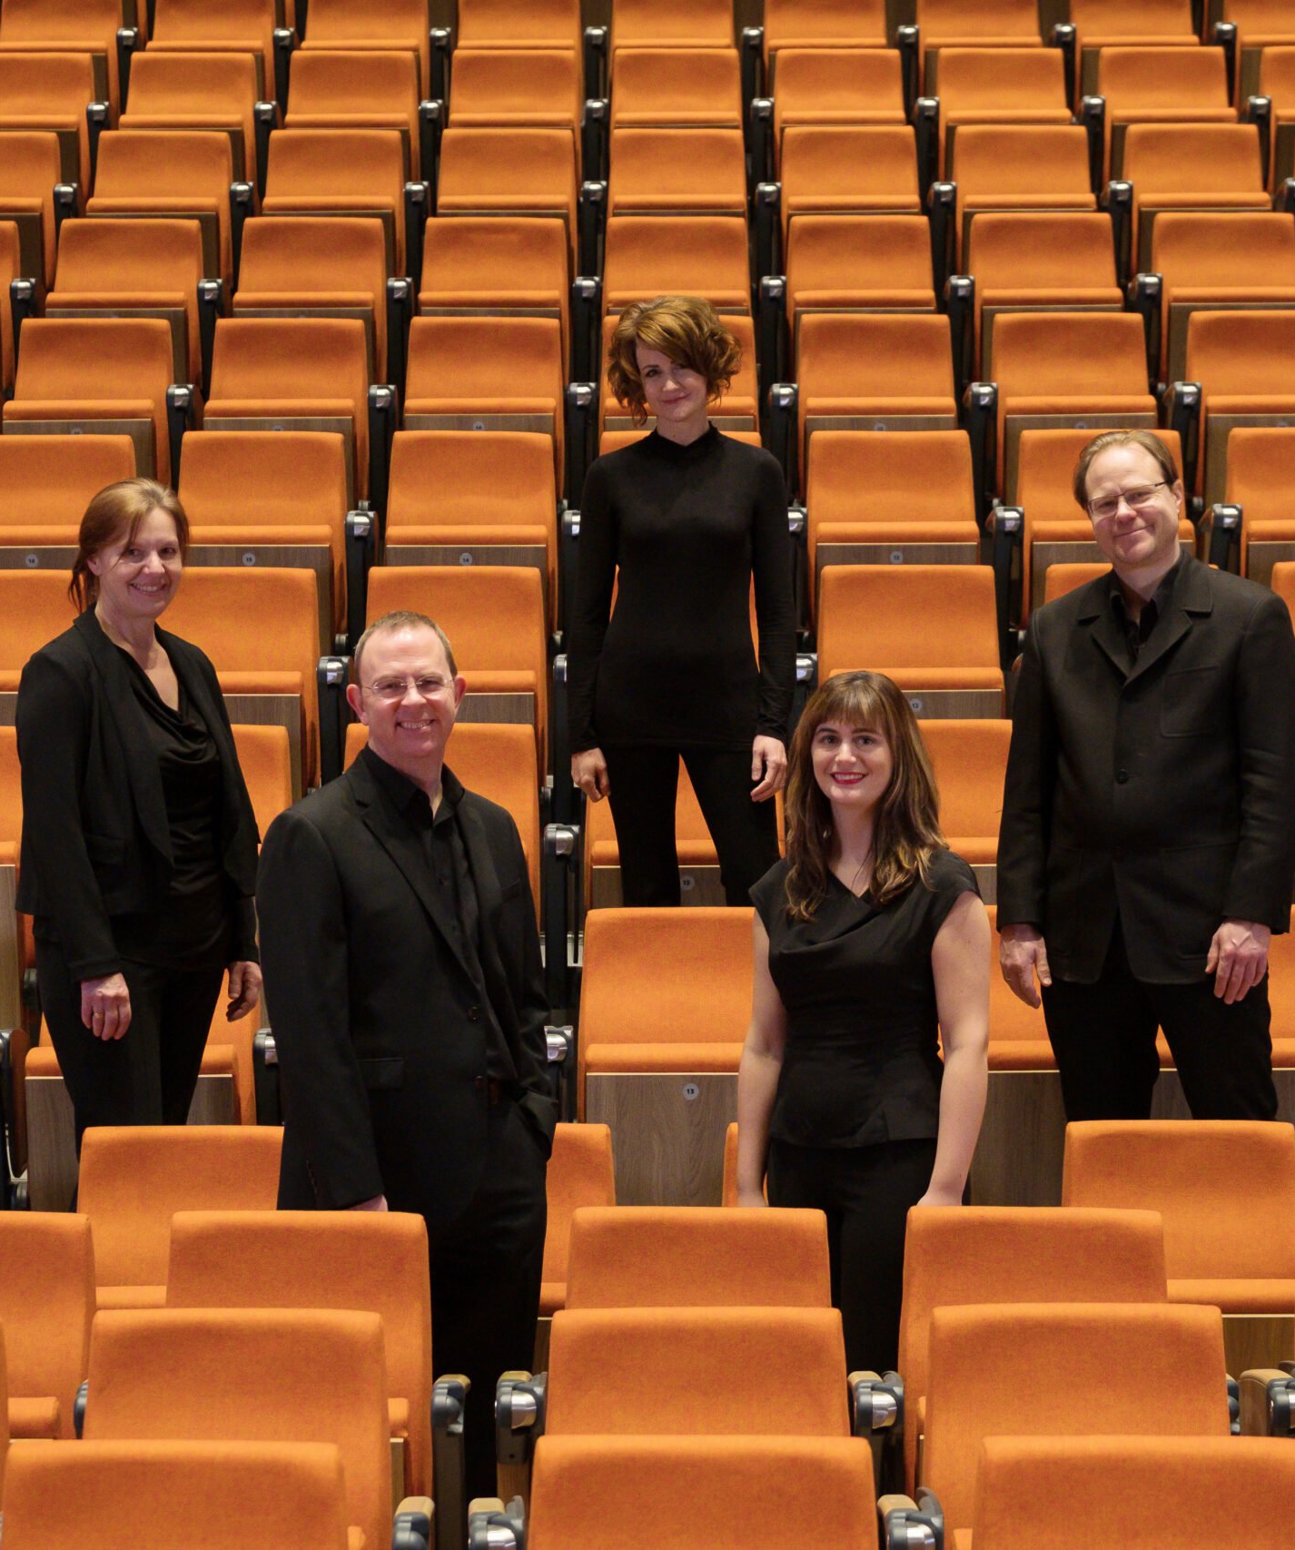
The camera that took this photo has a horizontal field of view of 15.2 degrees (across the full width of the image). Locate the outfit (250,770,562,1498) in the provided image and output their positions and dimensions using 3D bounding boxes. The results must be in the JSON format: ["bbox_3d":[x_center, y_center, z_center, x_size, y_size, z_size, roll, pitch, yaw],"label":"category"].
[{"bbox_3d":[-0.408,0.714,8.342,0.530,1.520,0.340,-3,4,-36],"label":"outfit"}]

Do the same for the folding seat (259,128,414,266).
[{"bbox_3d":[-1.000,-1.644,15.426,0.475,0.830,0.510,0,3,0],"label":"folding seat"}]

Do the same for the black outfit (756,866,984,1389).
[{"bbox_3d":[0.368,0.776,8.117,0.400,1.300,0.270,0,1,0],"label":"black outfit"}]

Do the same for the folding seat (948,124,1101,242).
[{"bbox_3d":[1.206,-1.661,15.426,0.475,0.830,0.510,0,3,0],"label":"folding seat"}]

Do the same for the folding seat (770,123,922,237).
[{"bbox_3d":[0.635,-1.643,15.082,0.530,0.770,0.500,0,3,0],"label":"folding seat"}]

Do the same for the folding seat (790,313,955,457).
[{"bbox_3d":[0.629,-0.878,13.242,0.530,0.770,0.500,0,3,0],"label":"folding seat"}]

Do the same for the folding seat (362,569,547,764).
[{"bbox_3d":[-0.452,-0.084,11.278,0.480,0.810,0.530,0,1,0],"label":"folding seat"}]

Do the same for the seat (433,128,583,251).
[{"bbox_3d":[-0.436,-1.599,14.897,0.550,0.820,0.530,0,4,0],"label":"seat"}]

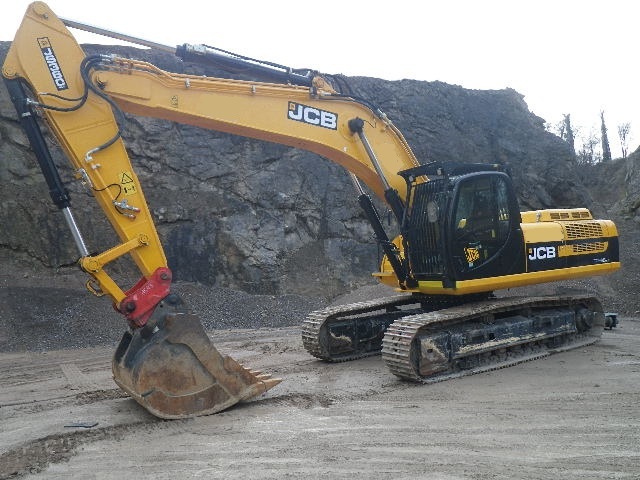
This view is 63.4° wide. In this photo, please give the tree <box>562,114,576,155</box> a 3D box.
[{"bbox_3d":[34.700,-14.673,72.000,1.947,6.119,1.900,-4,-3,0],"label":"tree"}]

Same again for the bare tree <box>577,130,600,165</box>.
[{"bbox_3d":[37.342,-12.865,72.000,3.338,4.965,3.000,-4,-3,0],"label":"bare tree"}]

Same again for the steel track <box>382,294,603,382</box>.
[{"bbox_3d":[3.295,1.640,9.210,4.980,0.980,0.610,-2,-4,-31],"label":"steel track"}]

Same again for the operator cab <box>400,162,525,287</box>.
[{"bbox_3d":[2.552,-0.223,9.368,1.850,1.950,1.060,-2,-3,-30],"label":"operator cab"}]

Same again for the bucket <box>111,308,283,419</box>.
[{"bbox_3d":[-1.884,1.668,7.737,2.000,1.480,1.520,-2,-3,-30],"label":"bucket"}]

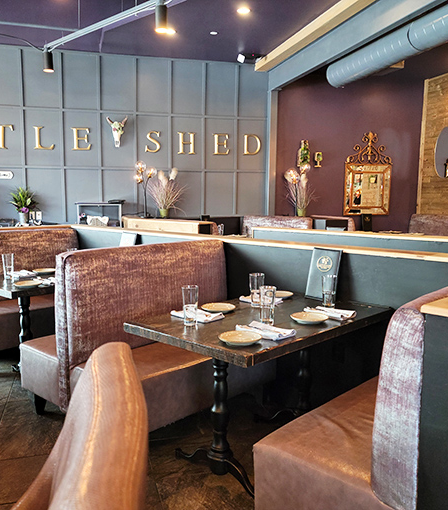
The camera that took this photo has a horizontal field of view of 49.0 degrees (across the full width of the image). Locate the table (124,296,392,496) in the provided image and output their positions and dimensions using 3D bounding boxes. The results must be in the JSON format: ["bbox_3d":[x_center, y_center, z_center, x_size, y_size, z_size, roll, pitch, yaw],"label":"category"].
[{"bbox_3d":[0.240,0.689,2.645,0.776,0.741,1.267,6,8,43],"label":"table"}]

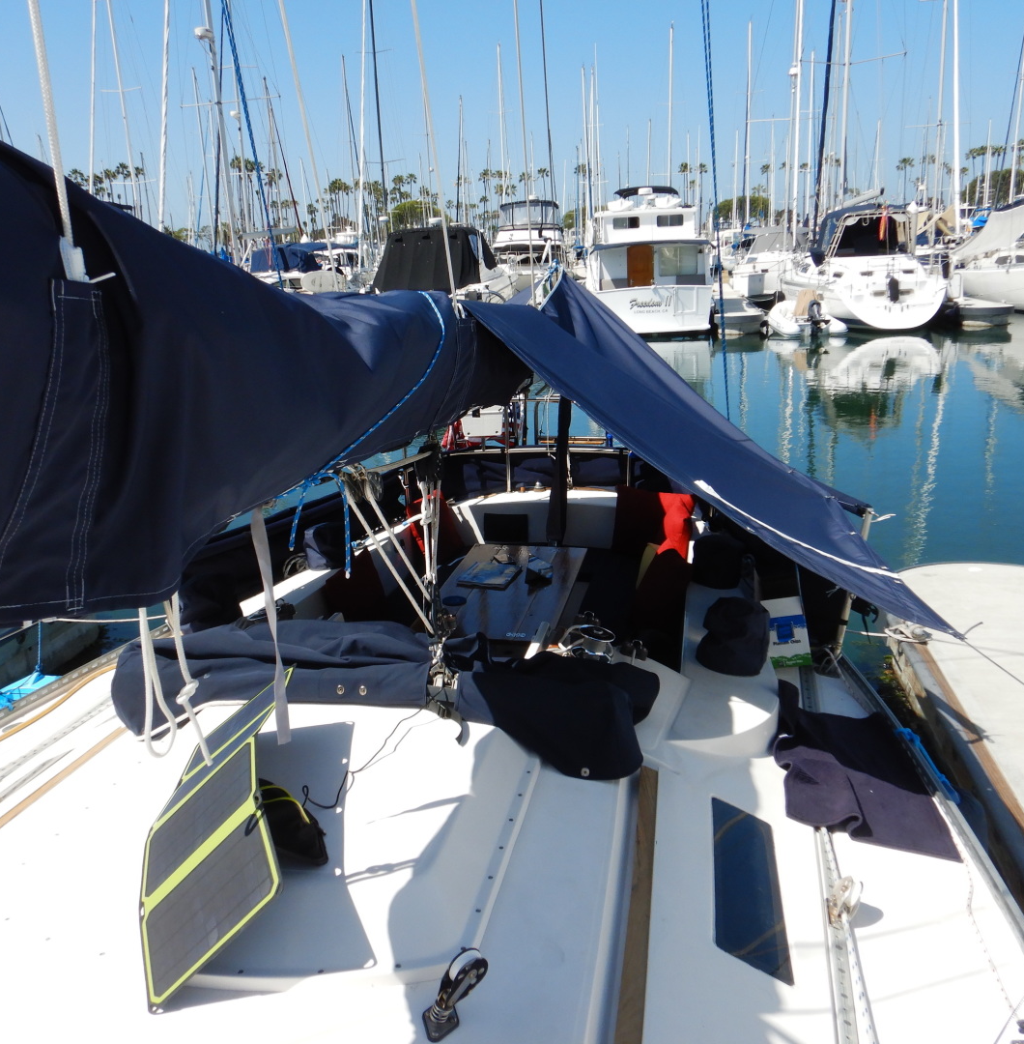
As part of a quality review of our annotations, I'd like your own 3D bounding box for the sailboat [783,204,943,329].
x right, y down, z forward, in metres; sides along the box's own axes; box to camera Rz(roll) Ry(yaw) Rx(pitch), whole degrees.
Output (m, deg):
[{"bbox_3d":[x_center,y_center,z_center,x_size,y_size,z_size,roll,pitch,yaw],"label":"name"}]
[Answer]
[{"bbox_3d":[10.709,-8.157,30.659,3.700,3.550,10.600,-1,15,7],"label":"sailboat"}]

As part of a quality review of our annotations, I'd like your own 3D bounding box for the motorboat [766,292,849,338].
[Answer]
[{"bbox_3d":[7.912,-5.538,26.214,1.550,1.050,2.700,-2,15,3],"label":"motorboat"}]

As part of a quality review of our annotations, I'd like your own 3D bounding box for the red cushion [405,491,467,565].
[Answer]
[{"bbox_3d":[-0.415,0.027,5.300,0.140,0.390,0.390,-11,8,34],"label":"red cushion"}]

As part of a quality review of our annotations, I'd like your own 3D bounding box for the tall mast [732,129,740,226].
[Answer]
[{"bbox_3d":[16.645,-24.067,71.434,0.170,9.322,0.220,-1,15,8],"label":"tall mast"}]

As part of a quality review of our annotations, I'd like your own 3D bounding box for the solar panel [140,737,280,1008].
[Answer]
[{"bbox_3d":[-0.478,0.524,1.504,0.266,0.040,0.376,-43,32,2],"label":"solar panel"}]

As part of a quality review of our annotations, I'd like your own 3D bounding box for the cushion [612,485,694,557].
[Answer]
[{"bbox_3d":[0.767,0.009,5.300,0.410,0.410,0.140,5,7,27],"label":"cushion"}]

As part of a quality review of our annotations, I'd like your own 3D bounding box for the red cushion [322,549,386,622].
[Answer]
[{"bbox_3d":[-0.681,0.317,4.300,0.140,0.410,0.410,-17,10,19],"label":"red cushion"}]

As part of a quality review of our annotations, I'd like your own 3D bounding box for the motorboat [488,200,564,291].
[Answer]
[{"bbox_3d":[0.603,-11.906,43.410,3.600,5.000,10.500,-3,15,-2],"label":"motorboat"}]

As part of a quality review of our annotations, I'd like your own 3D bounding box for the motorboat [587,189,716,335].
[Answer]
[{"bbox_3d":[4.608,-8.934,32.869,3.750,4.500,10.500,-1,15,8],"label":"motorboat"}]

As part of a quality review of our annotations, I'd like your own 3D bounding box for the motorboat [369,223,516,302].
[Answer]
[{"bbox_3d":[-1.726,-7.840,31.697,3.100,3.500,9.000,1,15,14],"label":"motorboat"}]

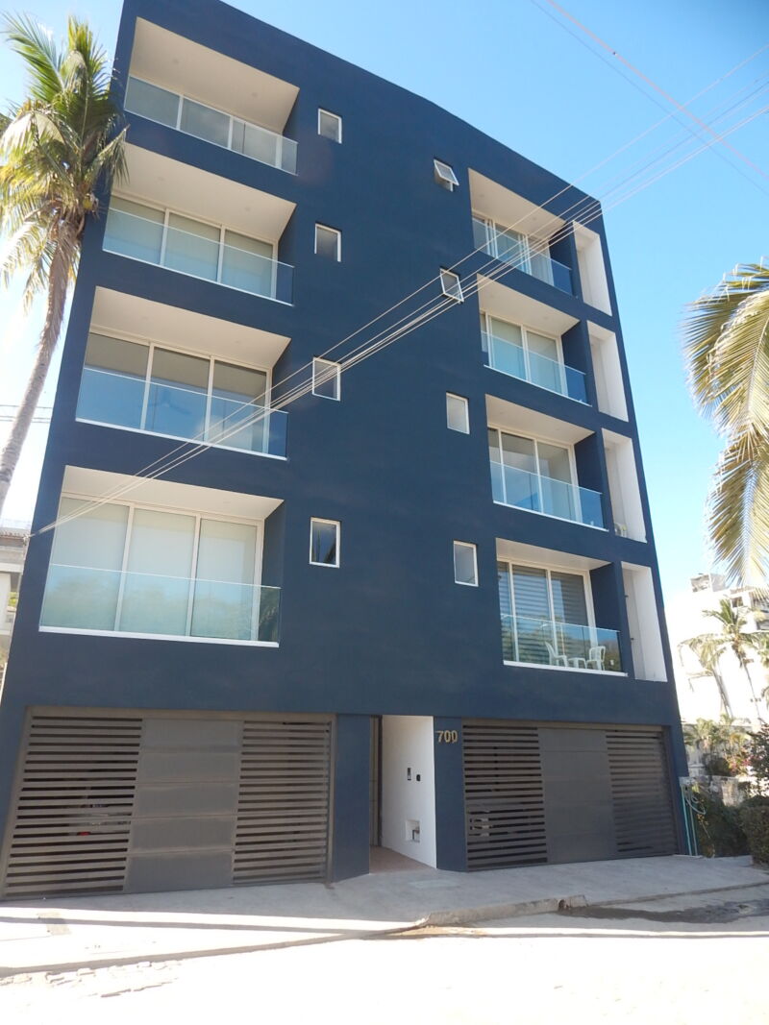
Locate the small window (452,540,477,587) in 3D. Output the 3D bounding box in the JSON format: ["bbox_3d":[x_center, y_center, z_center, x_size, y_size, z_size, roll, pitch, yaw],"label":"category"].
[{"bbox_3d":[1.463,0.946,11.860,0.520,0.790,0.100,12,-23,-30],"label":"small window"}]

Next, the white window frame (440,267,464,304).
[{"bbox_3d":[1.447,-4.799,13.824,0.520,0.750,0.160,12,-23,-30],"label":"white window frame"}]

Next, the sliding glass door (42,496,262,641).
[{"bbox_3d":[-3.559,1.090,10.412,3.220,2.420,0.130,9,-22,-25],"label":"sliding glass door"}]

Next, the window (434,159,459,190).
[{"bbox_3d":[1.397,-7.696,14.801,0.510,0.740,0.260,12,-23,-30],"label":"window"}]

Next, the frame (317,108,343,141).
[{"bbox_3d":[-1.162,-8.081,13.727,0.530,0.780,0.100,9,-22,-25],"label":"frame"}]

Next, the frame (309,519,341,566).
[{"bbox_3d":[-0.981,0.513,10.691,0.520,0.790,0.100,9,-22,-25],"label":"frame"}]

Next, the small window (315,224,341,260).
[{"bbox_3d":[-1.112,-5.214,12.713,0.530,0.780,0.100,9,-22,-25],"label":"small window"}]

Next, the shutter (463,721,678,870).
[{"bbox_3d":[3.519,5.020,11.835,5.220,2.300,0.120,12,-23,-30],"label":"shutter"}]

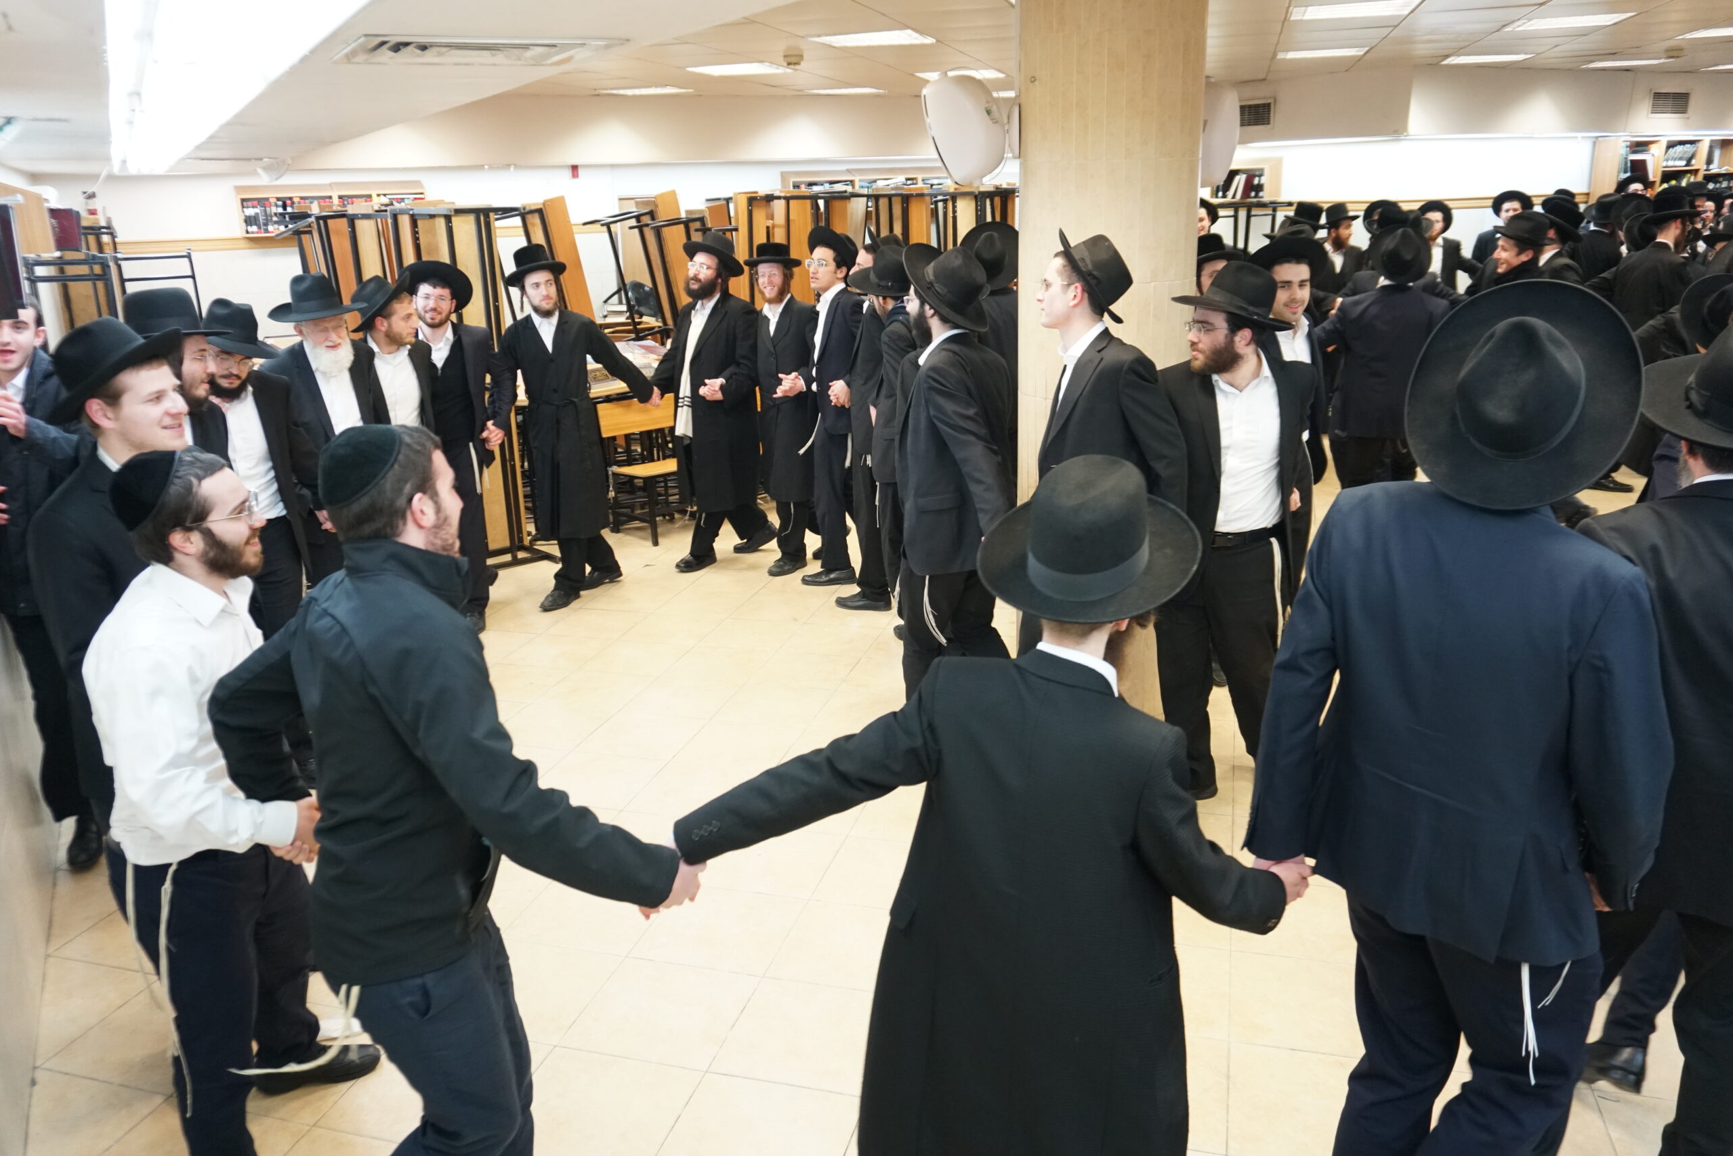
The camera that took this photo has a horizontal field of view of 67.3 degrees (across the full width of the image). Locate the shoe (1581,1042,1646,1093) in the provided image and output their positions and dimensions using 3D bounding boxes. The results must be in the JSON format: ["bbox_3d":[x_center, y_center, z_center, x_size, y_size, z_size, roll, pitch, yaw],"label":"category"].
[{"bbox_3d":[1.674,1.103,3.078,0.295,0.110,0.105,7,19,27],"label":"shoe"}]

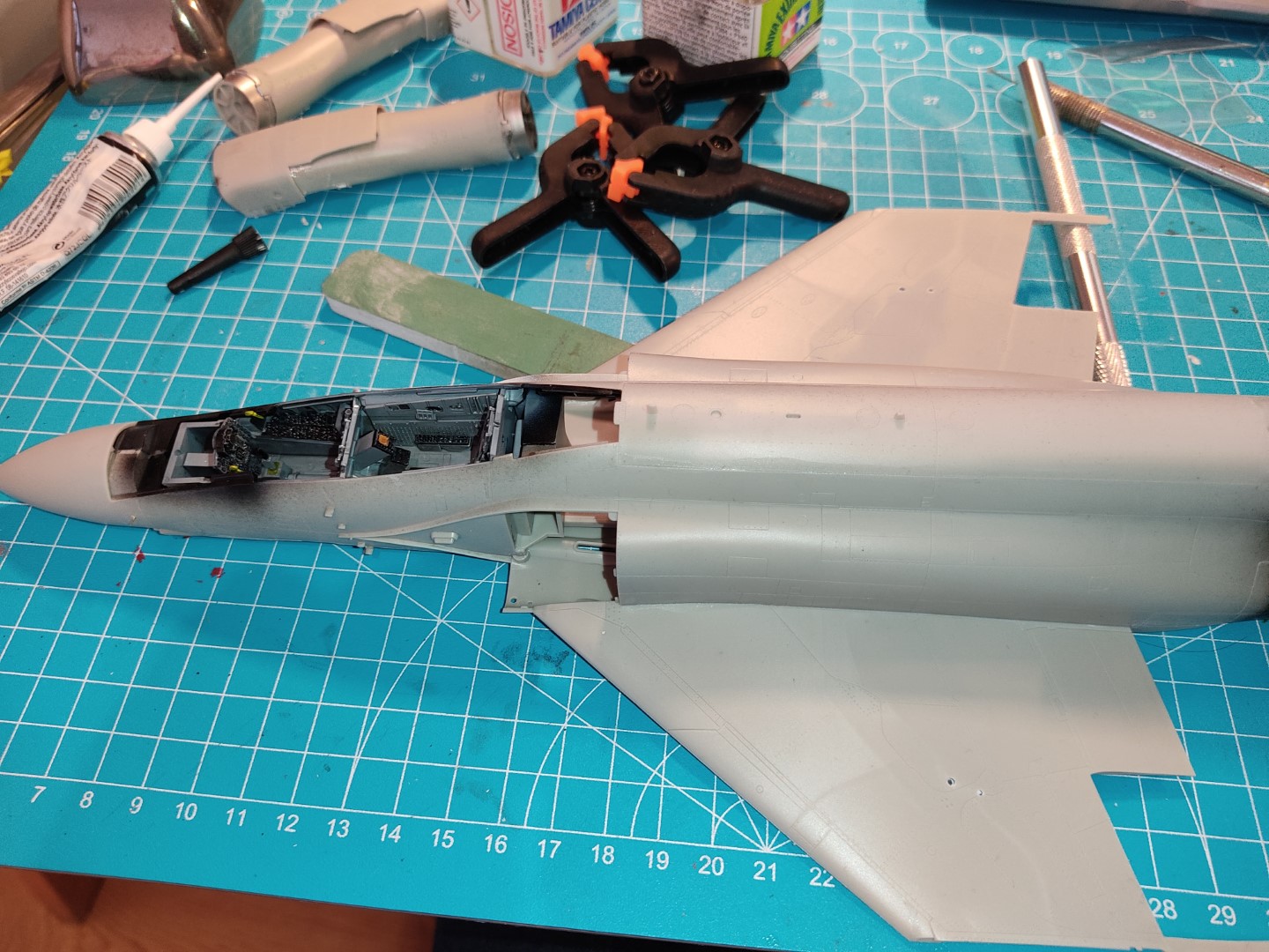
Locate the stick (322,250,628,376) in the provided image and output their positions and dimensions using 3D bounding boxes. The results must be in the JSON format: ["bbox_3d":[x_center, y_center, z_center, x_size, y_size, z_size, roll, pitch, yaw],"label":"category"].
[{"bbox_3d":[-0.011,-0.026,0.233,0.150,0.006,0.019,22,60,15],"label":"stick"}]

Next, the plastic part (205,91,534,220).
[{"bbox_3d":[-0.073,-0.095,0.272,0.091,0.019,0.021,-11,58,-6],"label":"plastic part"}]

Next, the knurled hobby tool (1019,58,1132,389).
[{"bbox_3d":[0.116,-0.061,0.249,0.009,0.009,0.147,1,59,2],"label":"knurled hobby tool"}]

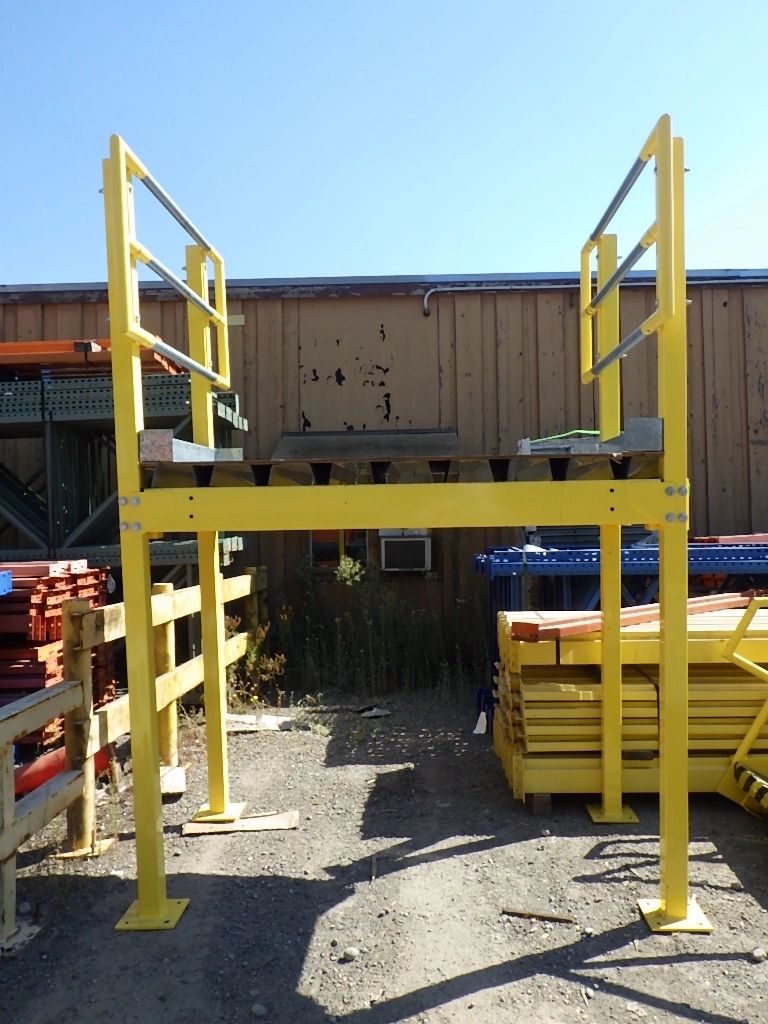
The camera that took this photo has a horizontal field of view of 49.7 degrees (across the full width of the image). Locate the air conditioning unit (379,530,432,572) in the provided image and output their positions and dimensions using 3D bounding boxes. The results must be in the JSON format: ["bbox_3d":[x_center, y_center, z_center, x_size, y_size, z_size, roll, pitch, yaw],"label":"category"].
[{"bbox_3d":[0.197,0.355,7.250,0.435,0.310,0.360,-1,-1,0],"label":"air conditioning unit"}]

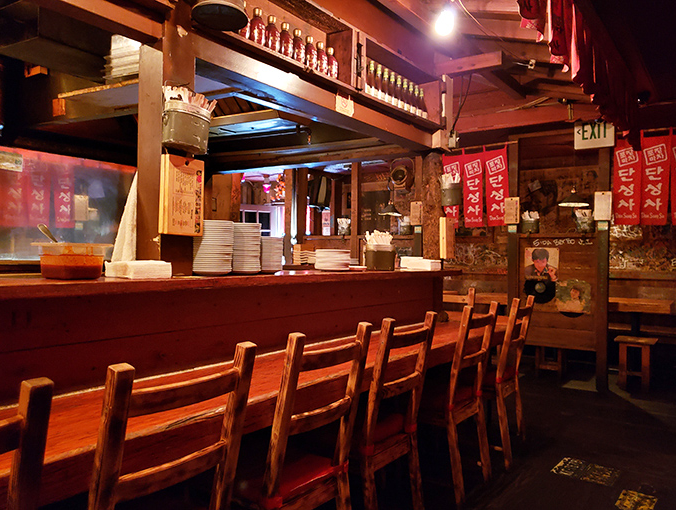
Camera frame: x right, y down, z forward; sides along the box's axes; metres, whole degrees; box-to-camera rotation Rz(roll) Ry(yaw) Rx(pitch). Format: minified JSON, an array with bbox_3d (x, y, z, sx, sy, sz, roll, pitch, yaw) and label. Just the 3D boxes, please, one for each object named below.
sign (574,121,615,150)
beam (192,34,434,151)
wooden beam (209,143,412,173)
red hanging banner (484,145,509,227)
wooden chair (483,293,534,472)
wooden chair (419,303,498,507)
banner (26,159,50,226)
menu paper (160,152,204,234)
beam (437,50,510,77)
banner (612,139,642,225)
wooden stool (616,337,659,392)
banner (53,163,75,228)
[{"bbox_3d":[2.226,-1.031,4.423,0.320,0.235,0.060,1,0,38],"label":"sign"},{"bbox_3d":[-0.002,-0.779,2.743,0.150,0.105,1.930,1,0,38],"label":"beam"},{"bbox_3d":[-0.351,-0.769,4.272,2.150,0.100,0.160,0,0,35],"label":"wooden beam"},{"bbox_3d":[1.608,-0.712,5.156,0.245,0.835,0.020,0,0,37],"label":"red hanging banner"},{"bbox_3d":[0.895,0.714,3.092,0.480,0.940,0.390,0,0,37],"label":"wooden chair"},{"bbox_3d":[0.556,0.728,2.699,0.440,0.950,0.385,0,0,37],"label":"wooden chair"},{"bbox_3d":[-3.026,-0.630,5.147,0.020,0.730,0.220,1,0,38],"label":"banner"},{"bbox_3d":[-0.566,-0.211,1.866,0.045,0.280,0.155,1,0,38],"label":"menu paper"},{"bbox_3d":[0.866,-1.228,3.316,0.460,0.110,0.100,1,0,38],"label":"beam"},{"bbox_3d":[2.570,-0.647,4.526,0.210,0.770,0.020,0,0,30],"label":"banner"},{"bbox_3d":[2.717,0.989,4.639,0.310,0.445,0.290,0,0,37],"label":"wooden stool"},{"bbox_3d":[-2.866,-0.639,5.352,0.020,0.730,0.215,1,0,38],"label":"banner"}]

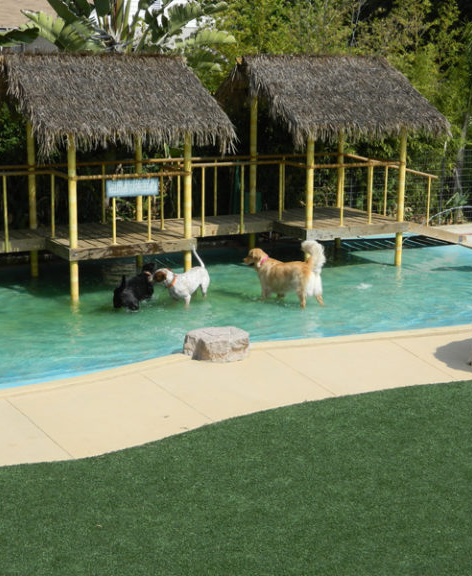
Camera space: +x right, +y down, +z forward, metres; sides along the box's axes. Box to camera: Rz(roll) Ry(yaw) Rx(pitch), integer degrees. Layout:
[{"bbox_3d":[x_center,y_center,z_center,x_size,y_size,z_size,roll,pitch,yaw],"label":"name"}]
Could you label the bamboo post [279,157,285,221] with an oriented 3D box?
[{"bbox_3d":[0.603,-1.283,13.817,0.036,0.784,0.036,-6,14,-28],"label":"bamboo post"}]

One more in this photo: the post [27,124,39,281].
[{"bbox_3d":[-2.515,-1.079,12.897,0.078,1.915,0.078,-6,14,-28],"label":"post"}]

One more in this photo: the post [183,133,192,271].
[{"bbox_3d":[-0.547,-0.854,12.012,0.086,1.903,0.086,1,12,0],"label":"post"}]

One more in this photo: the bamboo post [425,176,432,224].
[{"bbox_3d":[2.627,-1.171,14.200,0.039,0.710,0.039,1,12,0],"label":"bamboo post"}]

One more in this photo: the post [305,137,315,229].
[{"bbox_3d":[0.940,-1.323,13.107,0.081,1.177,0.081,-6,14,-28],"label":"post"}]

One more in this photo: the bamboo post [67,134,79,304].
[{"bbox_3d":[-1.759,-0.723,11.315,0.086,1.911,0.086,1,12,0],"label":"bamboo post"}]

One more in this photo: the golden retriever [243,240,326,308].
[{"bbox_3d":[0.553,-0.161,11.847,0.920,0.750,0.300,5,13,19],"label":"golden retriever"}]

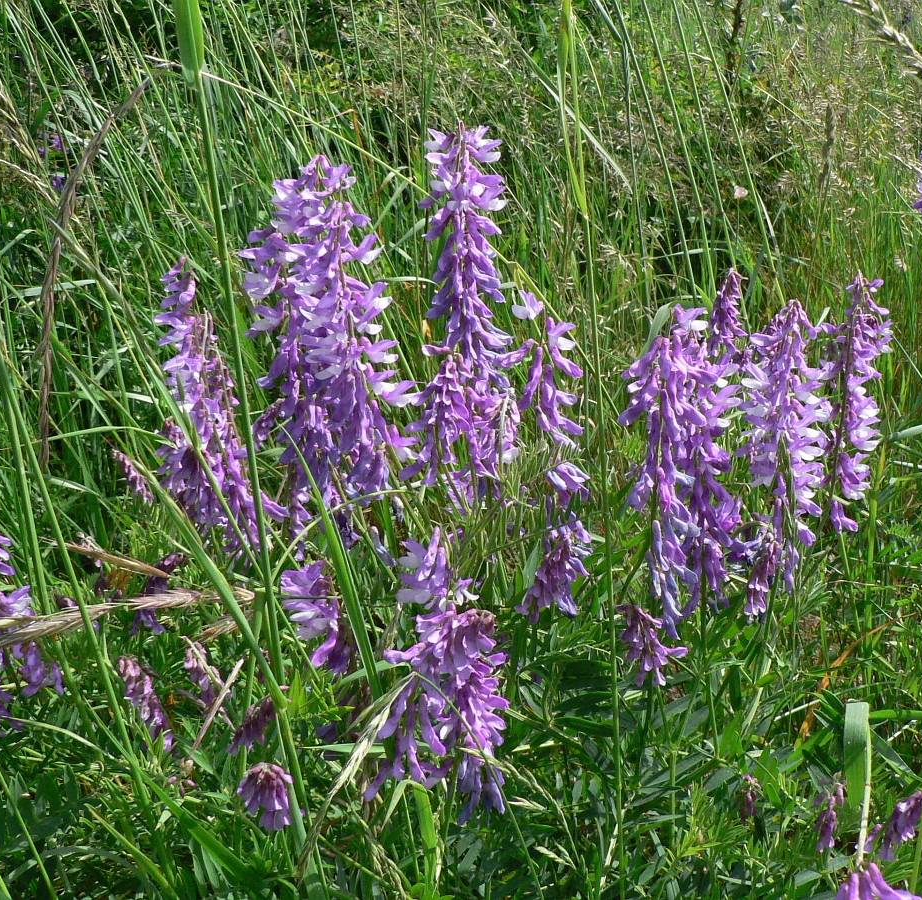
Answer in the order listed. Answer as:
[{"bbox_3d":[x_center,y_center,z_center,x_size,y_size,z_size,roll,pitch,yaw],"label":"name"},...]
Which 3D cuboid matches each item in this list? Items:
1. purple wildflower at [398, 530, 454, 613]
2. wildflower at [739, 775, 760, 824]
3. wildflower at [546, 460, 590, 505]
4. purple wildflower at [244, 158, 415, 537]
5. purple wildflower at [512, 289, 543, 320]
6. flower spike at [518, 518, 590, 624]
[{"bbox_3d":[-0.016,0.053,0.550,0.025,0.032,0.022,0,18,0],"label":"purple wildflower"},{"bbox_3d":[0.130,0.157,0.560,0.009,0.021,0.009,0,18,0],"label":"wildflower"},{"bbox_3d":[0.050,0.016,0.590,0.021,0.017,0.018,0,18,0],"label":"wildflower"},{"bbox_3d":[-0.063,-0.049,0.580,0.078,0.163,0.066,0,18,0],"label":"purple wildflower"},{"bbox_3d":[0.032,-0.070,0.600,0.015,0.012,0.012,0,18,0],"label":"purple wildflower"},{"bbox_3d":[0.044,0.058,0.600,0.035,0.044,0.029,0,18,0],"label":"flower spike"}]

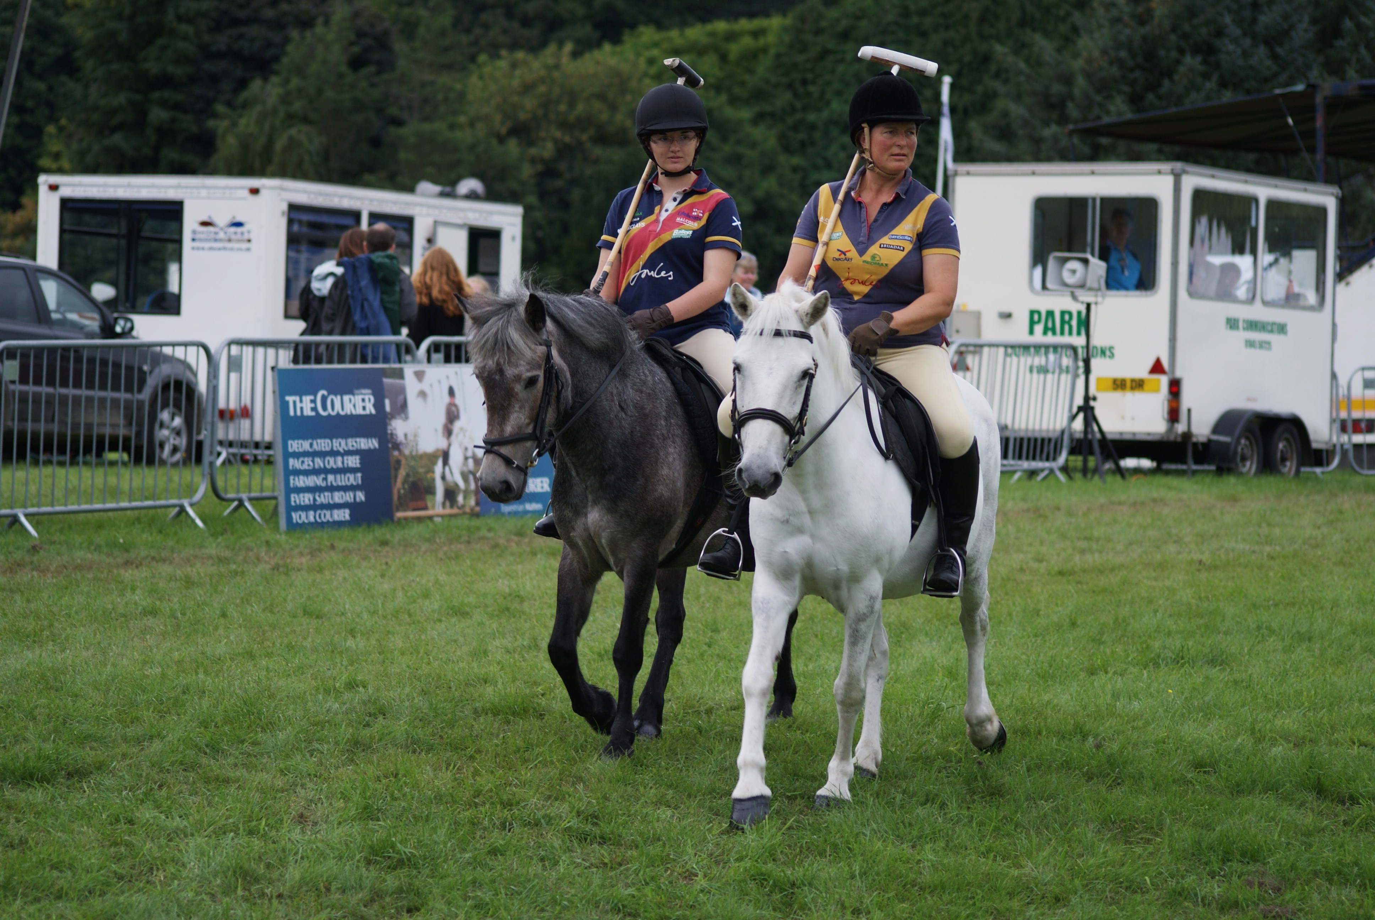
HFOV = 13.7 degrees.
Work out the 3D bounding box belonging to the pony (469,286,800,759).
[{"bbox_3d":[-0.155,0.190,17.850,0.550,1.430,1.820,2,1,20],"label":"pony"}]

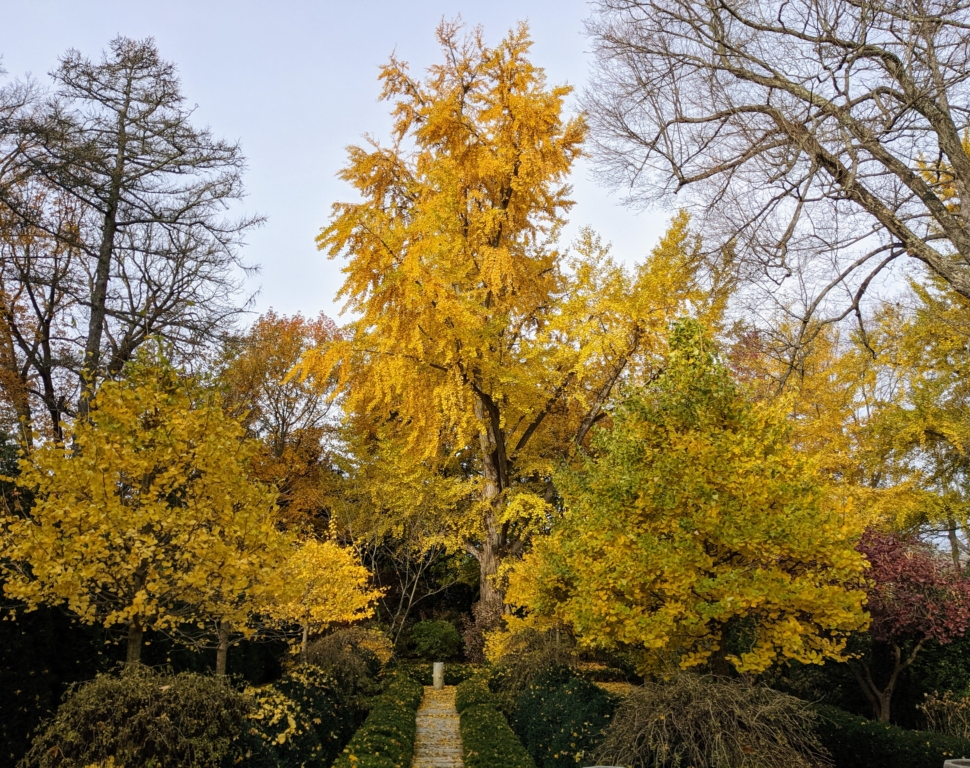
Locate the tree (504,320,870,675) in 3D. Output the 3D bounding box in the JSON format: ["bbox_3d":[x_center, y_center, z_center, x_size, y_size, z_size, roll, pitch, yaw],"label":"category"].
[{"bbox_3d":[2.263,1.785,8.821,4.070,5.160,3.740,0,-12,0],"label":"tree"}]

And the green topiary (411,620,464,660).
[{"bbox_3d":[-1.064,5.605,17.530,1.190,0.880,1.130,0,-12,0],"label":"green topiary"}]

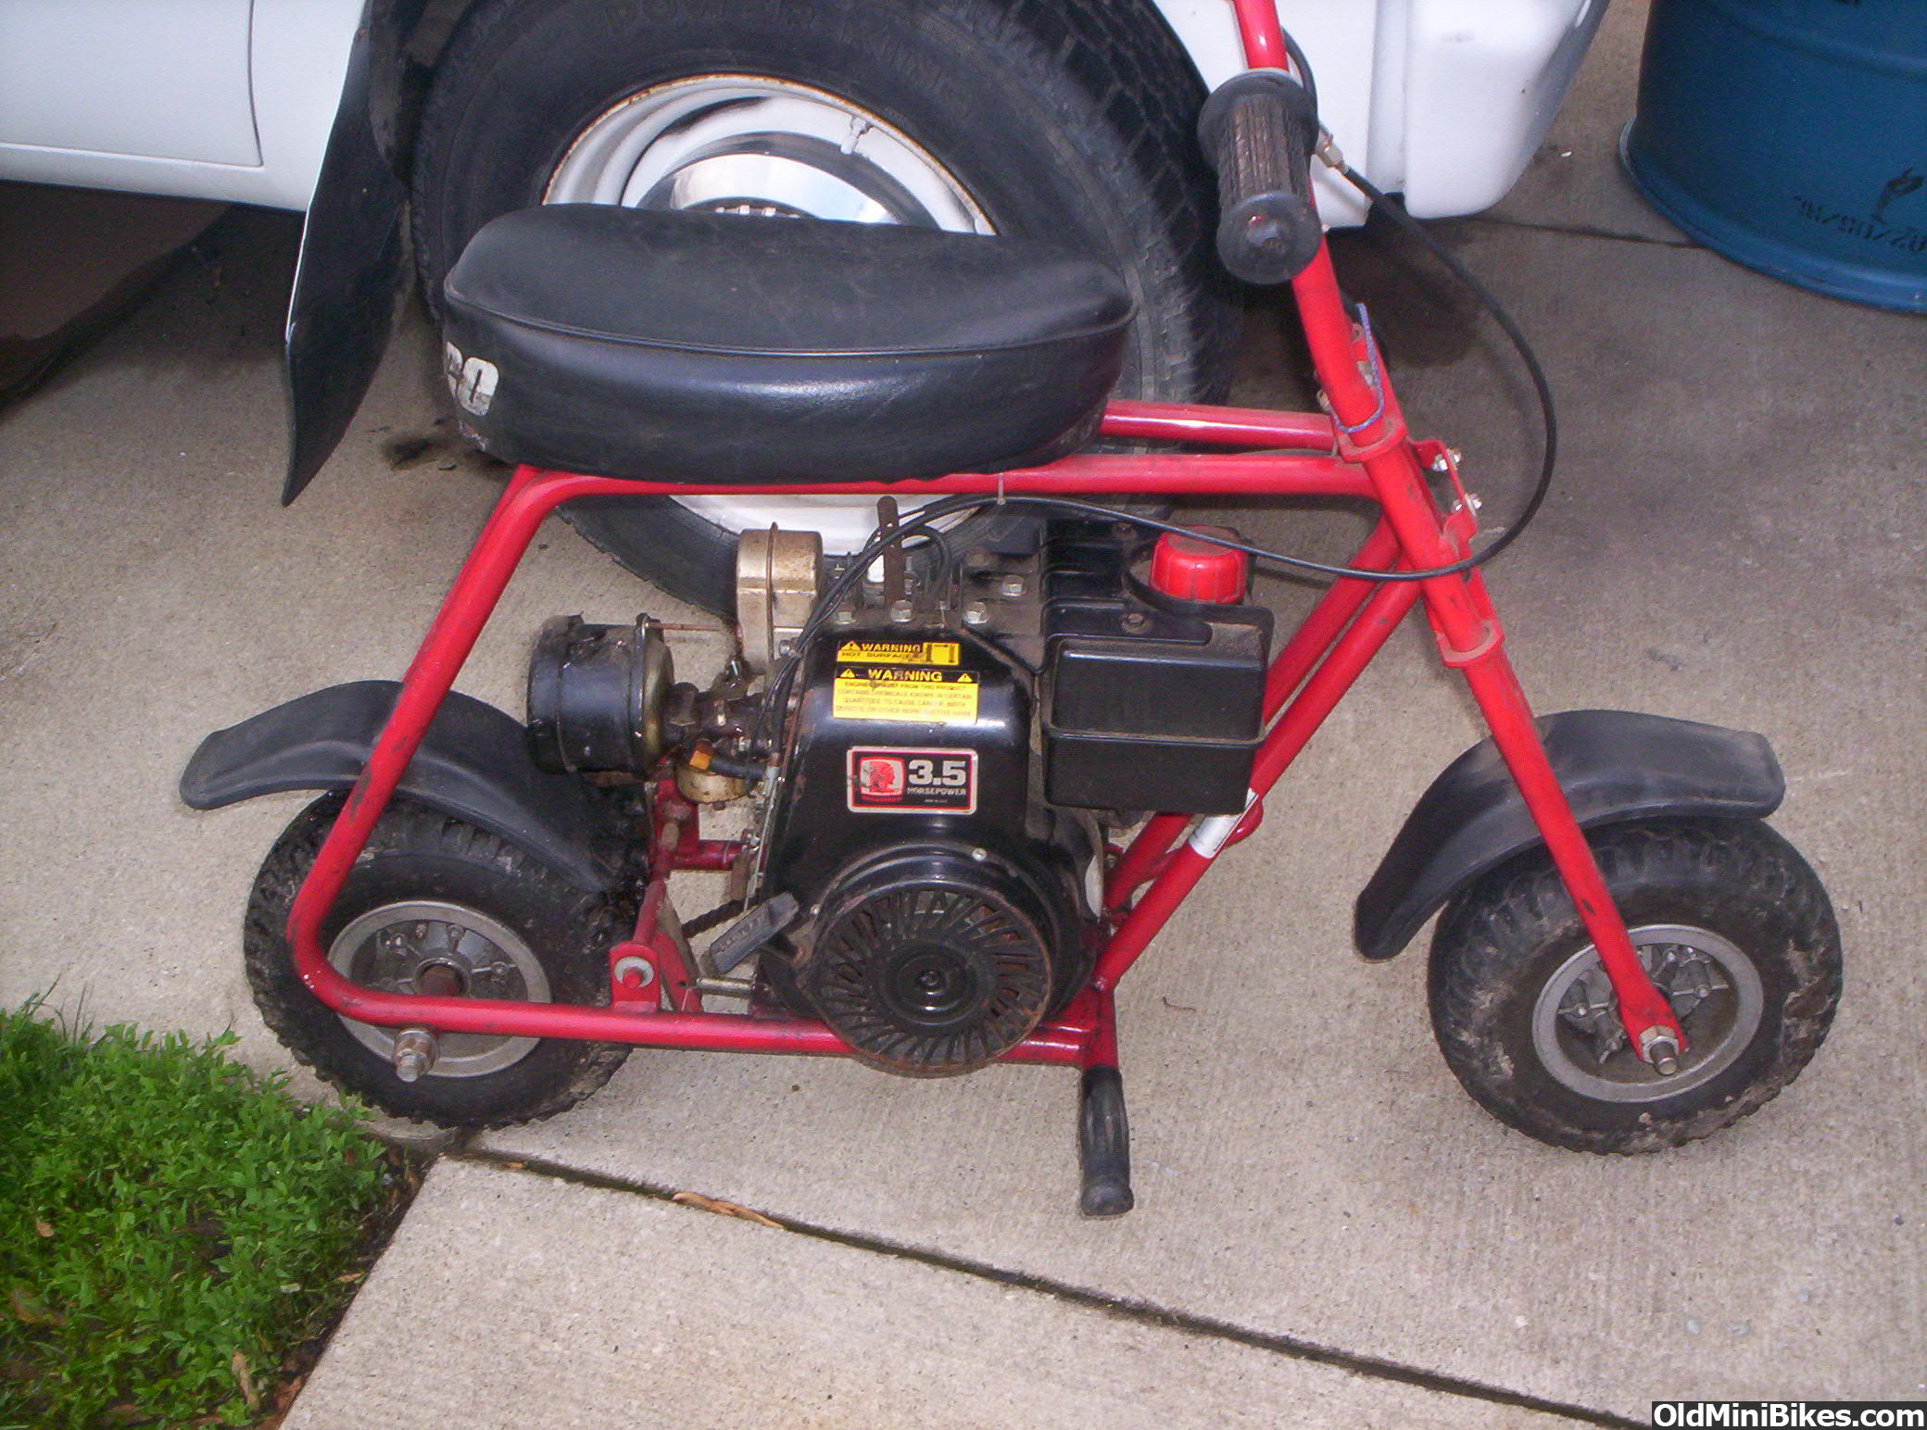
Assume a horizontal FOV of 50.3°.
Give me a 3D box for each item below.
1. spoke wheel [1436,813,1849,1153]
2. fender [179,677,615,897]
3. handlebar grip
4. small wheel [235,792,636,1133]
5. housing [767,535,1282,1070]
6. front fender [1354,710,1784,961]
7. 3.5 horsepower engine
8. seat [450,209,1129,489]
[{"bbox_3d":[0.456,0.179,1.400,0.266,0.266,0.093,1,32,0],"label":"spoke wheel"},{"bbox_3d":[-0.355,0.040,1.323,0.276,0.110,0.100,1,32,0],"label":"fender"},{"bbox_3d":[0.122,-0.216,0.828,0.052,0.052,0.132,3,33,3],"label":"handlebar grip"},{"bbox_3d":[-0.348,0.164,1.399,0.266,0.266,0.093,1,32,0],"label":"small wheel"},{"bbox_3d":[0.026,0.042,1.280,0.305,0.325,0.193,1,32,0],"label":"housing"},{"bbox_3d":[0.389,0.079,1.339,0.254,0.160,0.100,1,32,0],"label":"front fender"},{"bbox_3d":[-0.054,0.034,1.291,0.462,0.325,0.218,1,32,0],"label":"3.5 horsepower engine"},{"bbox_3d":[-0.098,-0.215,1.160,0.394,0.122,0.173,1,32,0],"label":"seat"}]

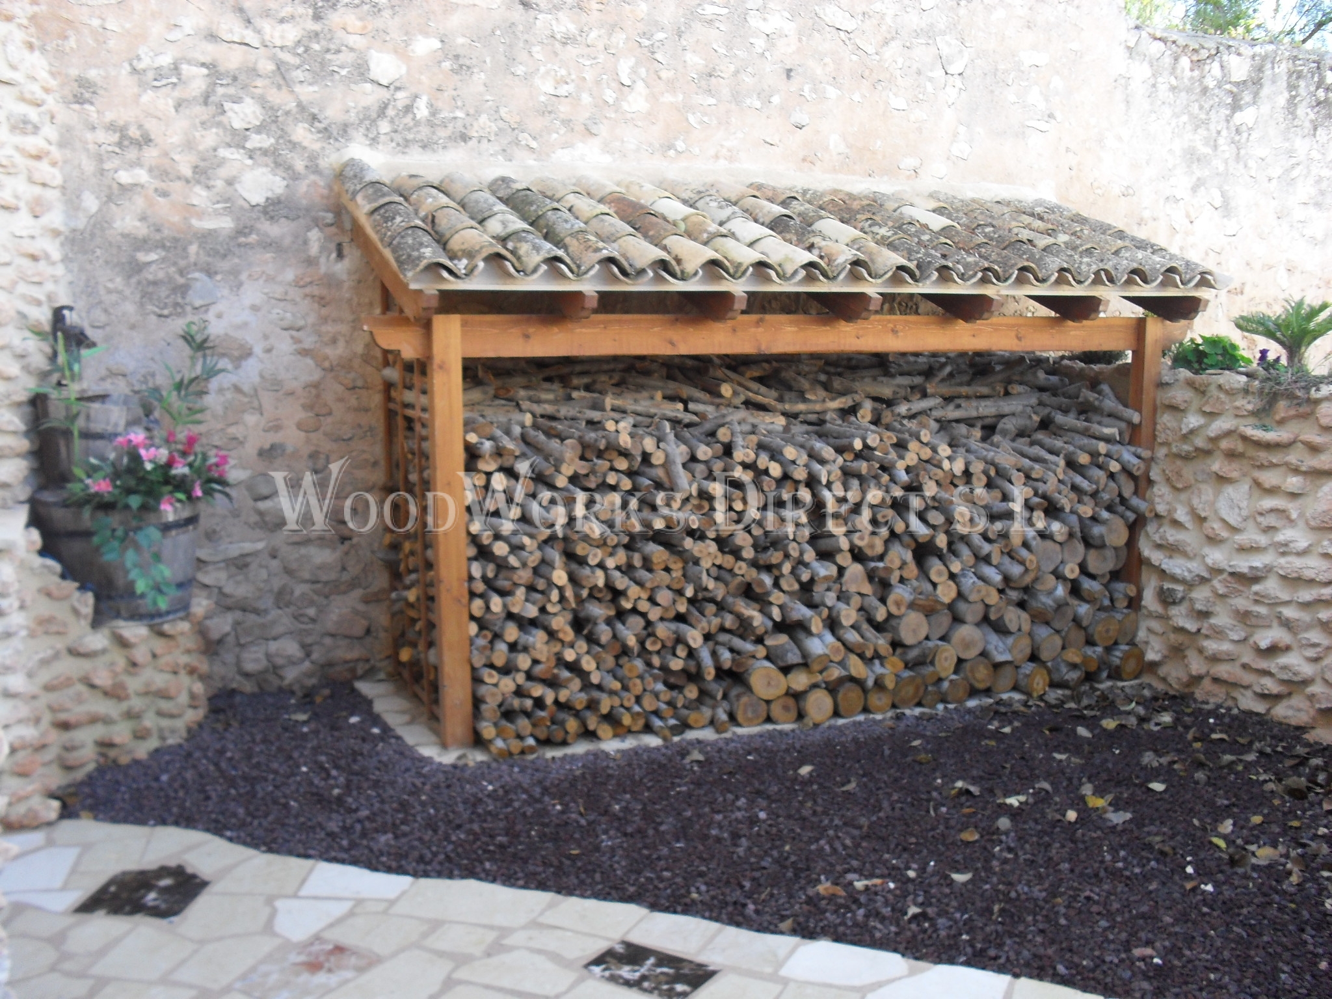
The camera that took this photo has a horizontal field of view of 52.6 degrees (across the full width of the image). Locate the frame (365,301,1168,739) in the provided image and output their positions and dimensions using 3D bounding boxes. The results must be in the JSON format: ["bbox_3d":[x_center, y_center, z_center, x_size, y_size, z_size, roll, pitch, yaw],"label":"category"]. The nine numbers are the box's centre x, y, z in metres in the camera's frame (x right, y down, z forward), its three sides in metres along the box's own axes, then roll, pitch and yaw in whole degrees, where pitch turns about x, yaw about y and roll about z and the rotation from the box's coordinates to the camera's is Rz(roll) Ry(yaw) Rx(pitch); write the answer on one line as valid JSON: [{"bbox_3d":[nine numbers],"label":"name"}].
[{"bbox_3d":[0.510,-0.037,6.238,4.000,1.650,1.150,-3,8,-25],"label":"frame"}]

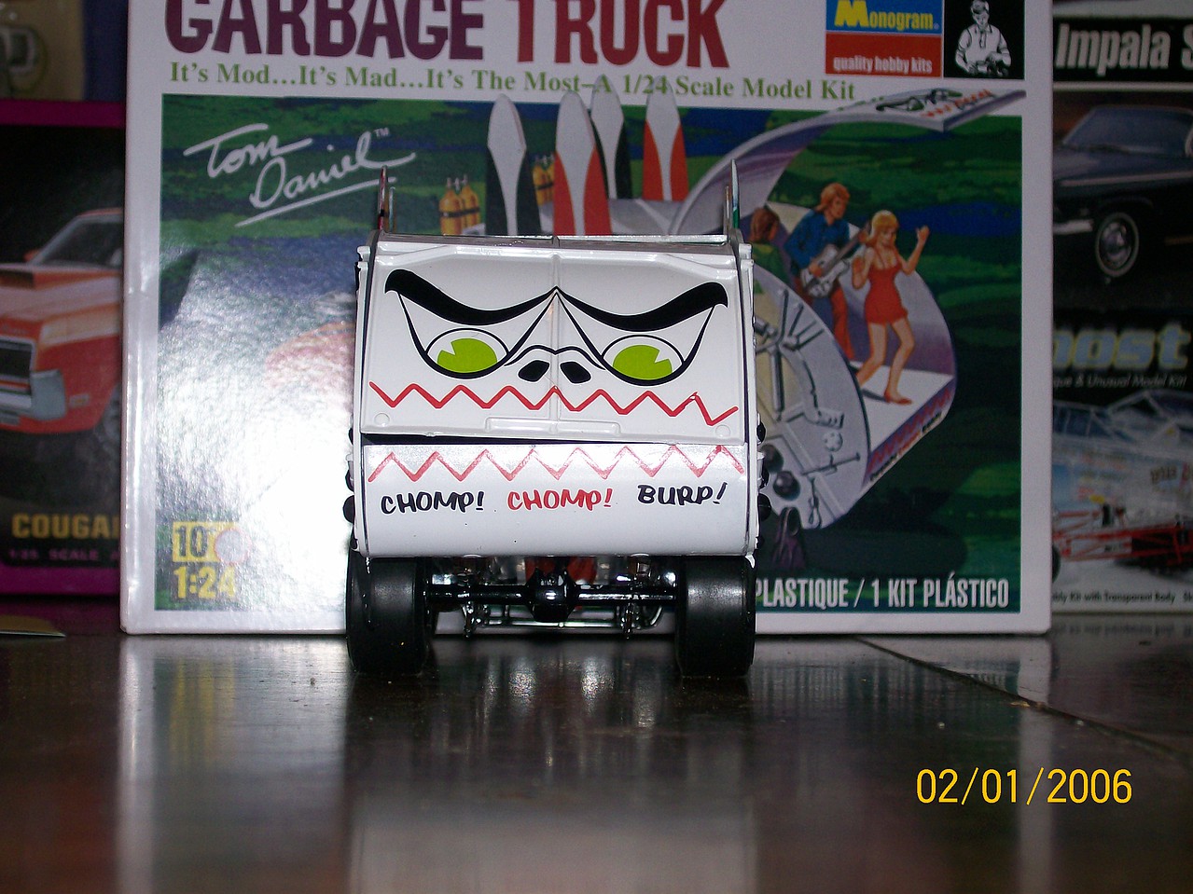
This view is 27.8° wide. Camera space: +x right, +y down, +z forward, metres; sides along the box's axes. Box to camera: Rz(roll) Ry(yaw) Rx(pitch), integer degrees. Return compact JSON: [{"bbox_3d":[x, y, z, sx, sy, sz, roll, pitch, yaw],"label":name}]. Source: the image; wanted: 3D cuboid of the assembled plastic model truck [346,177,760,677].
[{"bbox_3d":[-0.009,-0.004,0.515,0.081,0.098,0.145,0,-2,-1],"label":"assembled plastic model truck"}]

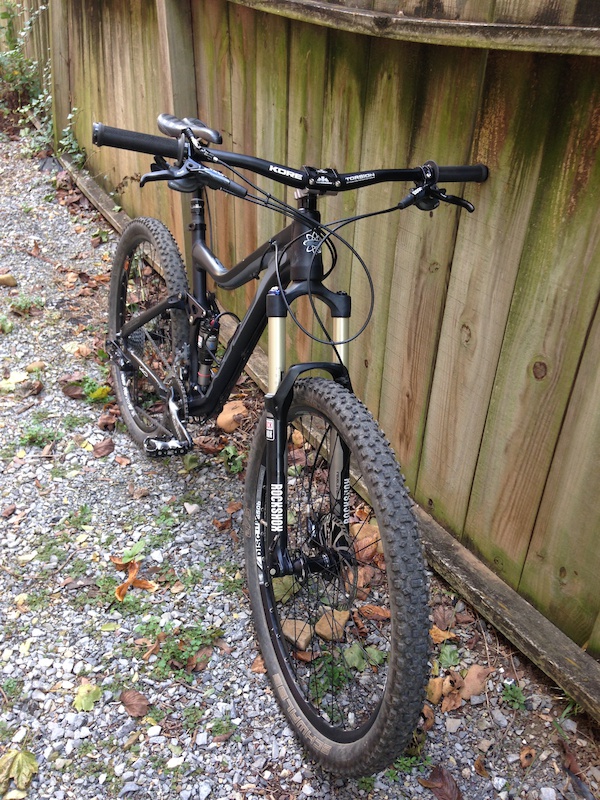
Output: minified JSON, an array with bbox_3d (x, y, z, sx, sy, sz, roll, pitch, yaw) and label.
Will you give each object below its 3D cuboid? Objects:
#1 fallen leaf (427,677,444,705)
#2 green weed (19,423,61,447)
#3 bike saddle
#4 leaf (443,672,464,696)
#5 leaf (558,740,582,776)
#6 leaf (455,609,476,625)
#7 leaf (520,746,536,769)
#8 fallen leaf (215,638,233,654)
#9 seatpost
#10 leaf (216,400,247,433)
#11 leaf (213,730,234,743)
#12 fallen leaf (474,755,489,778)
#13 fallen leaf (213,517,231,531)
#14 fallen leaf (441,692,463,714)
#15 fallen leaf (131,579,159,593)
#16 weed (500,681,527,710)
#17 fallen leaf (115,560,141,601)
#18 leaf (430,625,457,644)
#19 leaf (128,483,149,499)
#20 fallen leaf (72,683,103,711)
[{"bbox_3d":[0.296,0.637,1.676,0.036,0.016,0.066,13,30,15],"label":"fallen leaf"},{"bbox_3d":[-0.825,0.108,2.414,0.130,0.038,0.090,-9,30,-19],"label":"green weed"},{"bbox_3d":[-0.246,-0.642,1.818,0.138,0.058,0.270,-4,24,-27],"label":"bike saddle"},{"bbox_3d":[0.332,0.628,1.694,0.055,0.018,0.054,-7,31,-19],"label":"leaf"},{"bbox_3d":[0.518,0.690,1.465,0.030,0.025,0.076,-5,30,-9],"label":"leaf"},{"bbox_3d":[0.405,0.536,1.872,0.049,0.012,0.028,3,29,-1],"label":"leaf"},{"bbox_3d":[0.438,0.684,1.460,0.031,0.013,0.038,15,31,22],"label":"leaf"},{"bbox_3d":[-0.169,0.543,1.680,0.046,0.013,0.027,25,36,36],"label":"fallen leaf"},{"bbox_3d":[-0.250,-0.372,1.904,0.036,0.285,0.036,-4,8,-28],"label":"seatpost"},{"bbox_3d":[-0.228,0.055,2.587,0.098,0.045,0.152,7,31,12],"label":"leaf"},{"bbox_3d":[-0.154,0.683,1.541,0.045,0.014,0.020,-10,32,-24],"label":"leaf"},{"bbox_3d":[0.360,0.730,1.518,0.023,0.016,0.047,2,29,-4],"label":"fallen leaf"},{"bbox_3d":[-0.212,0.333,2.056,0.048,0.022,0.034,-1,29,-6],"label":"fallen leaf"},{"bbox_3d":[0.314,0.628,1.584,0.053,0.020,0.030,-16,34,-26],"label":"fallen leaf"},{"bbox_3d":[-0.390,0.462,1.903,0.072,0.018,0.025,9,30,9],"label":"fallen leaf"},{"bbox_3d":[0.468,0.646,1.665,0.051,0.030,0.056,8,29,7],"label":"weed"},{"bbox_3d":[-0.416,0.435,1.845,0.042,0.030,0.115,8,29,10],"label":"fallen leaf"},{"bbox_3d":[0.326,0.534,1.750,0.050,0.020,0.045,-10,31,-17],"label":"leaf"},{"bbox_3d":[-0.480,0.264,2.244,0.045,0.022,0.066,-19,37,-35],"label":"leaf"},{"bbox_3d":[-0.445,0.626,1.606,0.052,0.015,0.067,6,29,4],"label":"fallen leaf"}]

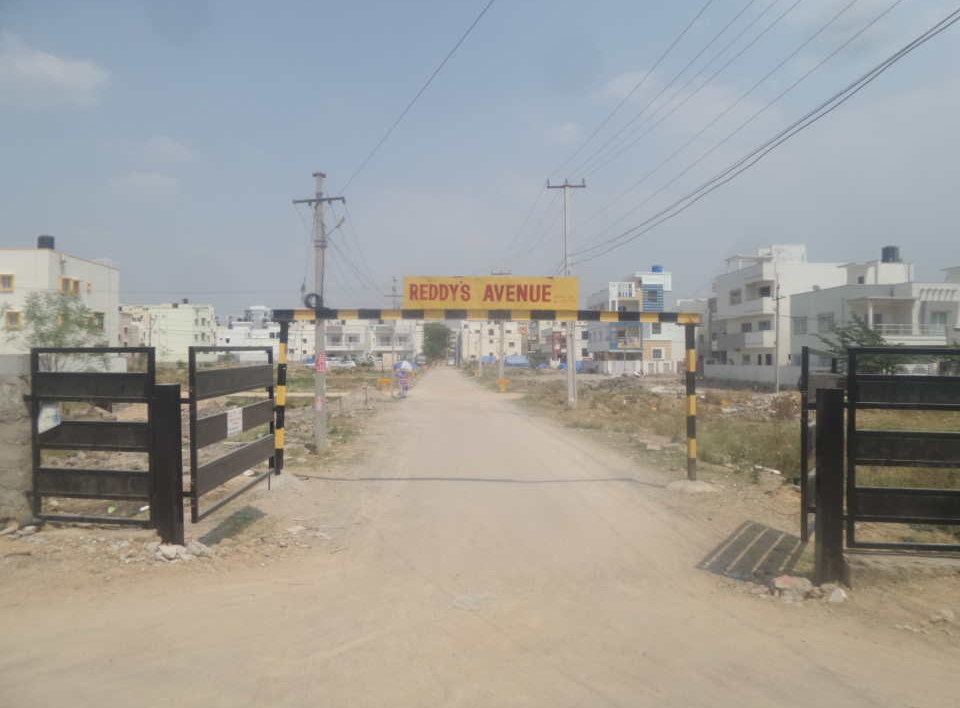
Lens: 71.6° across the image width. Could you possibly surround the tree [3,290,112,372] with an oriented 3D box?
[{"bbox_3d":[-25.200,-0.650,39.500,5.800,6.100,5.400,0,0,-3],"label":"tree"}]

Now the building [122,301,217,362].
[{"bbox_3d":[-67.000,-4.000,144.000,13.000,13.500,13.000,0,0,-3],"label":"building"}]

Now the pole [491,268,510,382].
[{"bbox_3d":[1.880,-2.600,61.000,1.800,10.100,0.400,0,0,-3],"label":"pole"}]

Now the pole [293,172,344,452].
[{"bbox_3d":[-3.740,-0.960,15.400,1.200,6.480,0.500,0,0,-3],"label":"pole"}]

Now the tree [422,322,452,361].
[{"bbox_3d":[-11.800,-2.800,185.000,8.300,11.700,8.300,0,0,-3],"label":"tree"}]

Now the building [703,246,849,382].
[{"bbox_3d":[30.100,-3.900,66.500,9.400,12.800,12.500,0,0,-3],"label":"building"}]

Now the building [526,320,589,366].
[{"bbox_3d":[15.000,-2.300,131.000,10.000,10.200,12.000,0,0,-3],"label":"building"}]

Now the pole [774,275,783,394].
[{"bbox_3d":[17.950,-1.170,40.000,0.550,7.200,0.400,0,0,-3],"label":"pole"}]

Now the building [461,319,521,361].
[{"bbox_3d":[3.200,-2.900,170.000,14.000,12.000,12.000,0,0,-3],"label":"building"}]

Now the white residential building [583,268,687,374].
[{"bbox_3d":[20.900,-4.200,92.500,9.600,13.400,13.500,0,0,-3],"label":"white residential building"}]

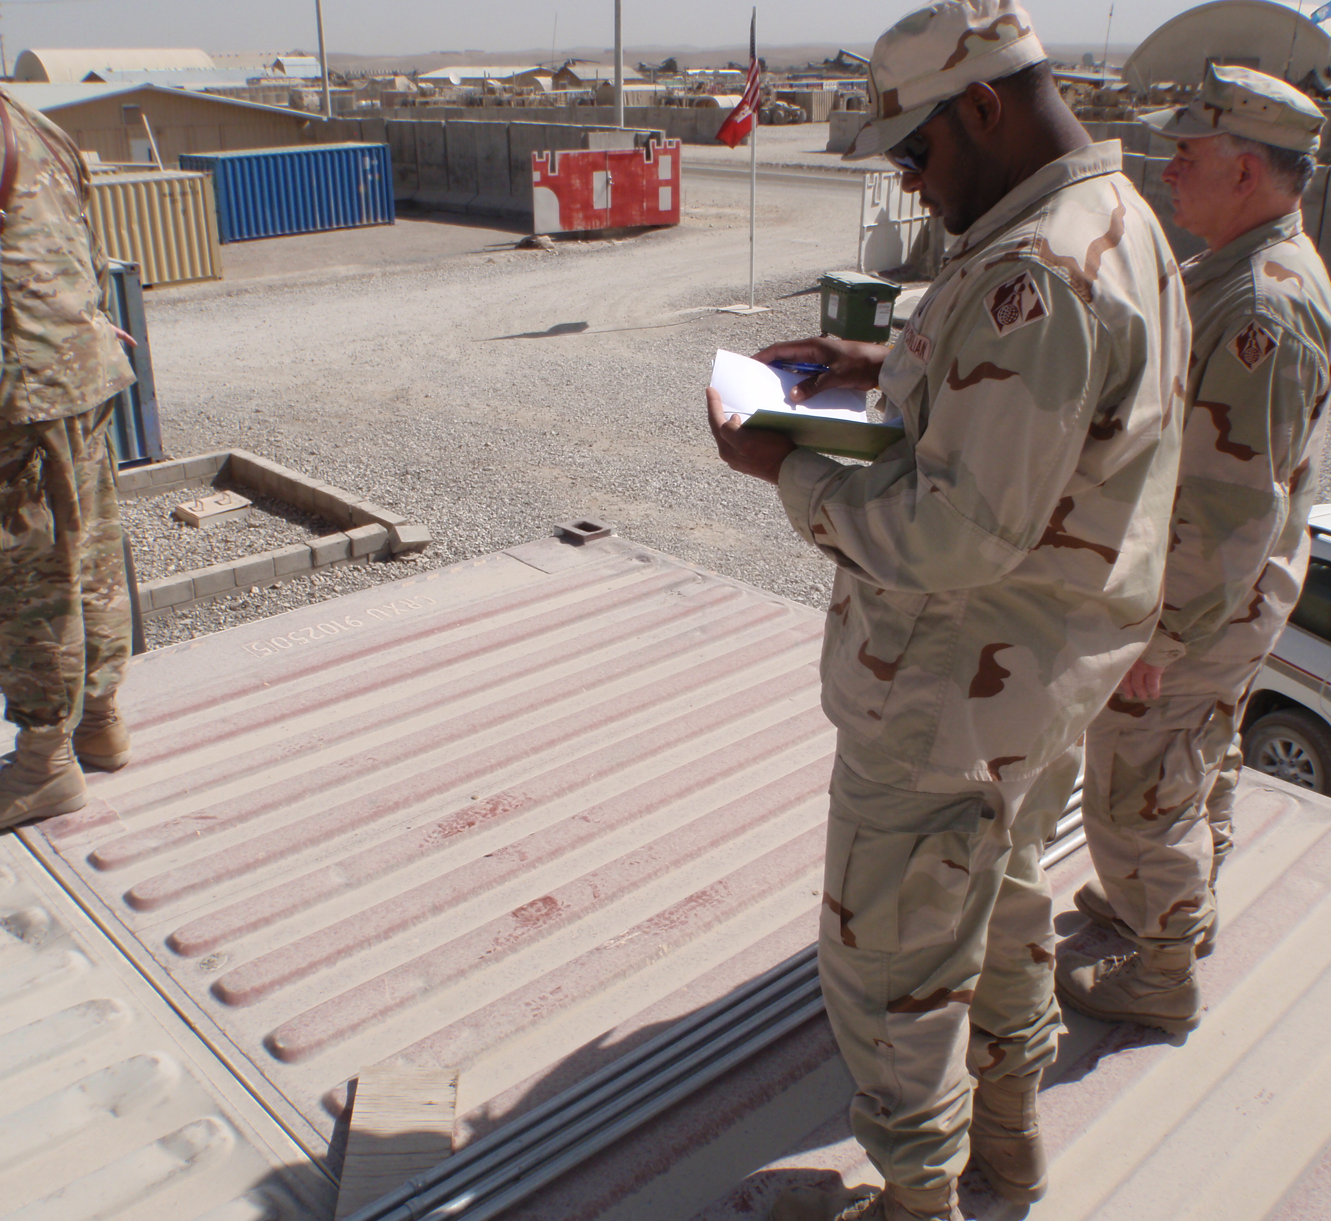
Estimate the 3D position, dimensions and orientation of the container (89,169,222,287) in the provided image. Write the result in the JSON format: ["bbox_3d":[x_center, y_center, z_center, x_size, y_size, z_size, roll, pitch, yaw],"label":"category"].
[{"bbox_3d":[-14.617,-9.431,32.928,6.060,2.590,2.440,-20,30,-40],"label":"container"}]

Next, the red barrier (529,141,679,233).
[{"bbox_3d":[-1.803,-13.493,42.257,5.200,2.550,0.200,-12,25,-26],"label":"red barrier"}]

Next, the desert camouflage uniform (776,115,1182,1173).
[{"bbox_3d":[0.410,0.153,1.840,0.520,1.500,0.560,10,24,22],"label":"desert camouflage uniform"}]

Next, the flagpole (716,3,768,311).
[{"bbox_3d":[1.597,-9.351,27.627,1.100,6.050,0.850,0,23,0],"label":"flagpole"}]

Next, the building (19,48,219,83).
[{"bbox_3d":[-112.660,-111.257,269.965,16.500,8.800,38.000,21,30,41],"label":"building"}]

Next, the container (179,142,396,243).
[{"bbox_3d":[-12.225,-13.687,43.022,6.060,2.590,2.440,-19,29,-38],"label":"container"}]

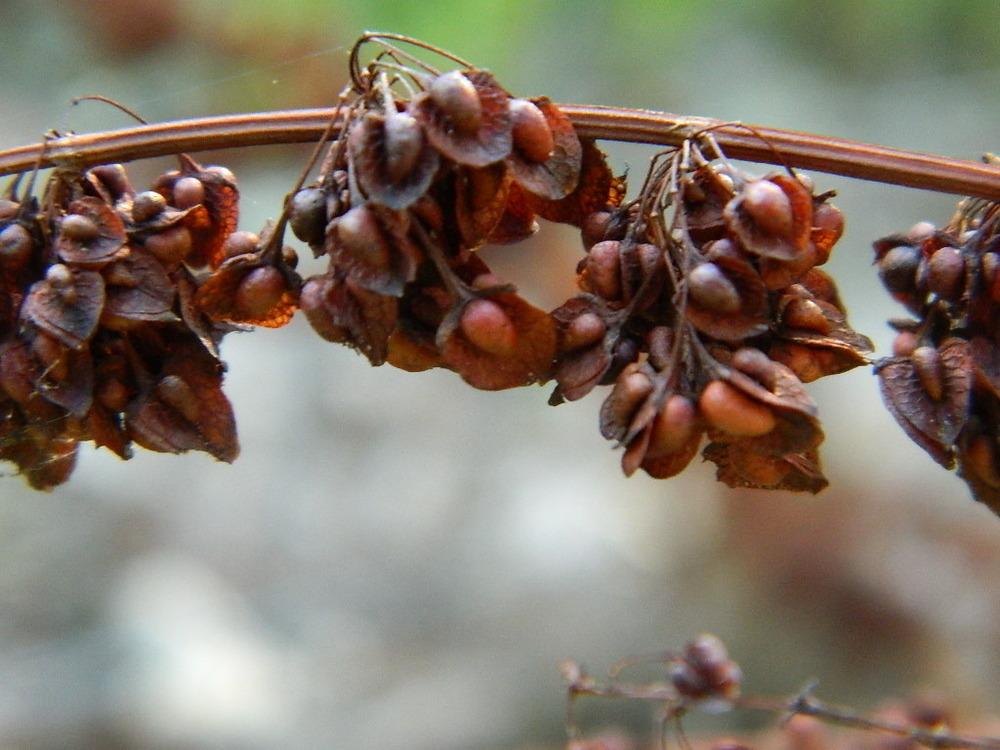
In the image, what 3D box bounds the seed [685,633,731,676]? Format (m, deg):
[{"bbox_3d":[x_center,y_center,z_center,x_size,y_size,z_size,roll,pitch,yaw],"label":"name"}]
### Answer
[{"bbox_3d":[0.012,0.016,0.168,0.002,0.002,0.002,0,14,0],"label":"seed"}]

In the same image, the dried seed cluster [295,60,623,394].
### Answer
[{"bbox_3d":[-0.002,-0.008,0.150,0.016,0.016,0.012,0,14,0],"label":"dried seed cluster"}]

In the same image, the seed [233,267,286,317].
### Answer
[{"bbox_3d":[-0.012,-0.004,0.150,0.003,0.003,0.002,0,14,0],"label":"seed"}]

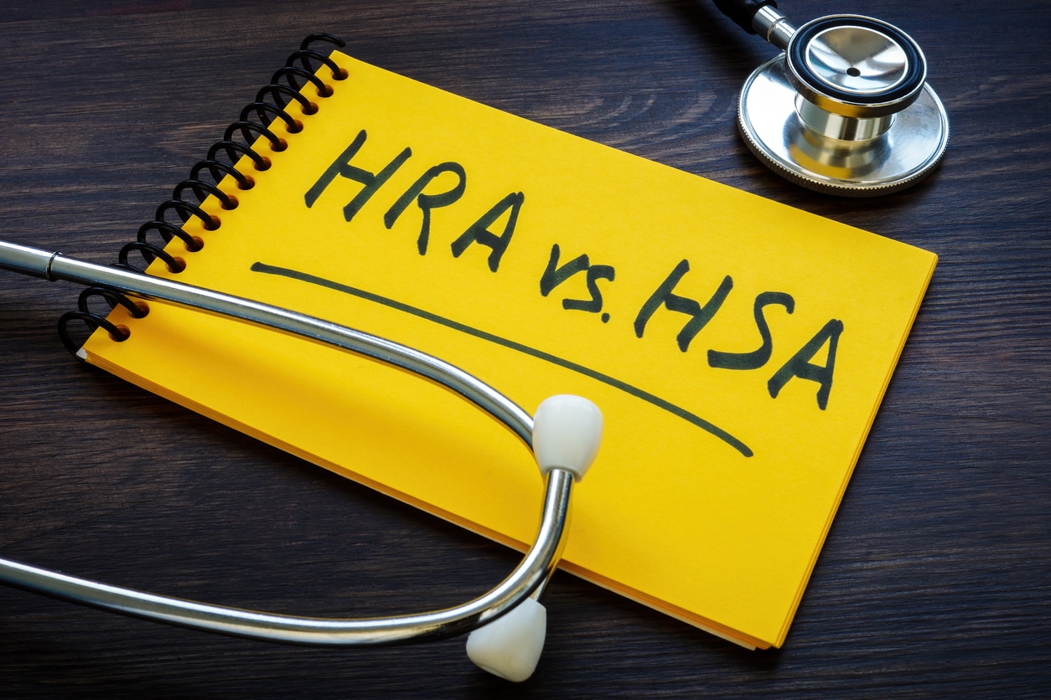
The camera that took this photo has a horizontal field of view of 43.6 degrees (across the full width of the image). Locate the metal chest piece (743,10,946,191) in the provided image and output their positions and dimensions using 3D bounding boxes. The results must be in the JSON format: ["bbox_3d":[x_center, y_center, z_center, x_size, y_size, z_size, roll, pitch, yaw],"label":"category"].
[{"bbox_3d":[0.072,-0.059,0.295,0.047,0.019,0.050,0,54,0],"label":"metal chest piece"}]

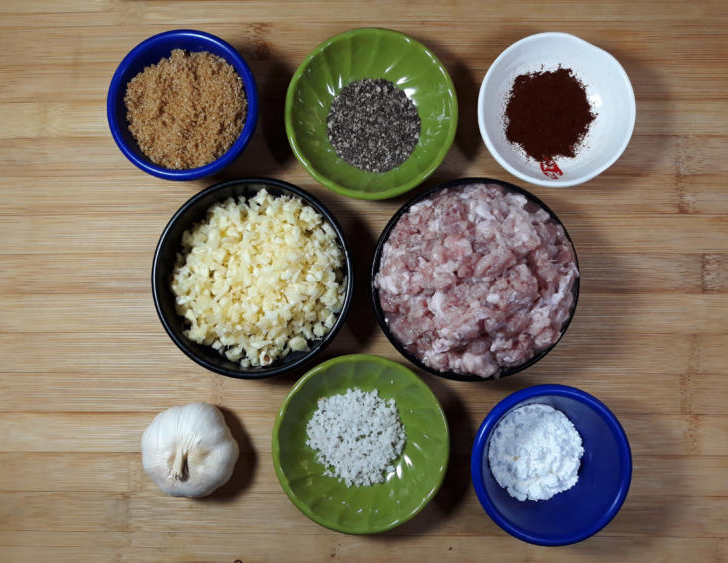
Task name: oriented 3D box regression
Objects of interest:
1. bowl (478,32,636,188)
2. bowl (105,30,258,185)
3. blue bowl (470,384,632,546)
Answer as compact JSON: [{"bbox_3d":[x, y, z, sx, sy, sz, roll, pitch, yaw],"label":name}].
[{"bbox_3d":[0.109,-0.095,0.350,0.088,0.042,0.088,0,87,1],"label":"bowl"},{"bbox_3d":[-0.103,-0.099,0.355,0.086,0.043,0.086,0,87,1],"label":"bowl"},{"bbox_3d":[0.102,0.101,0.339,0.087,0.043,0.087,0,87,1],"label":"blue bowl"}]

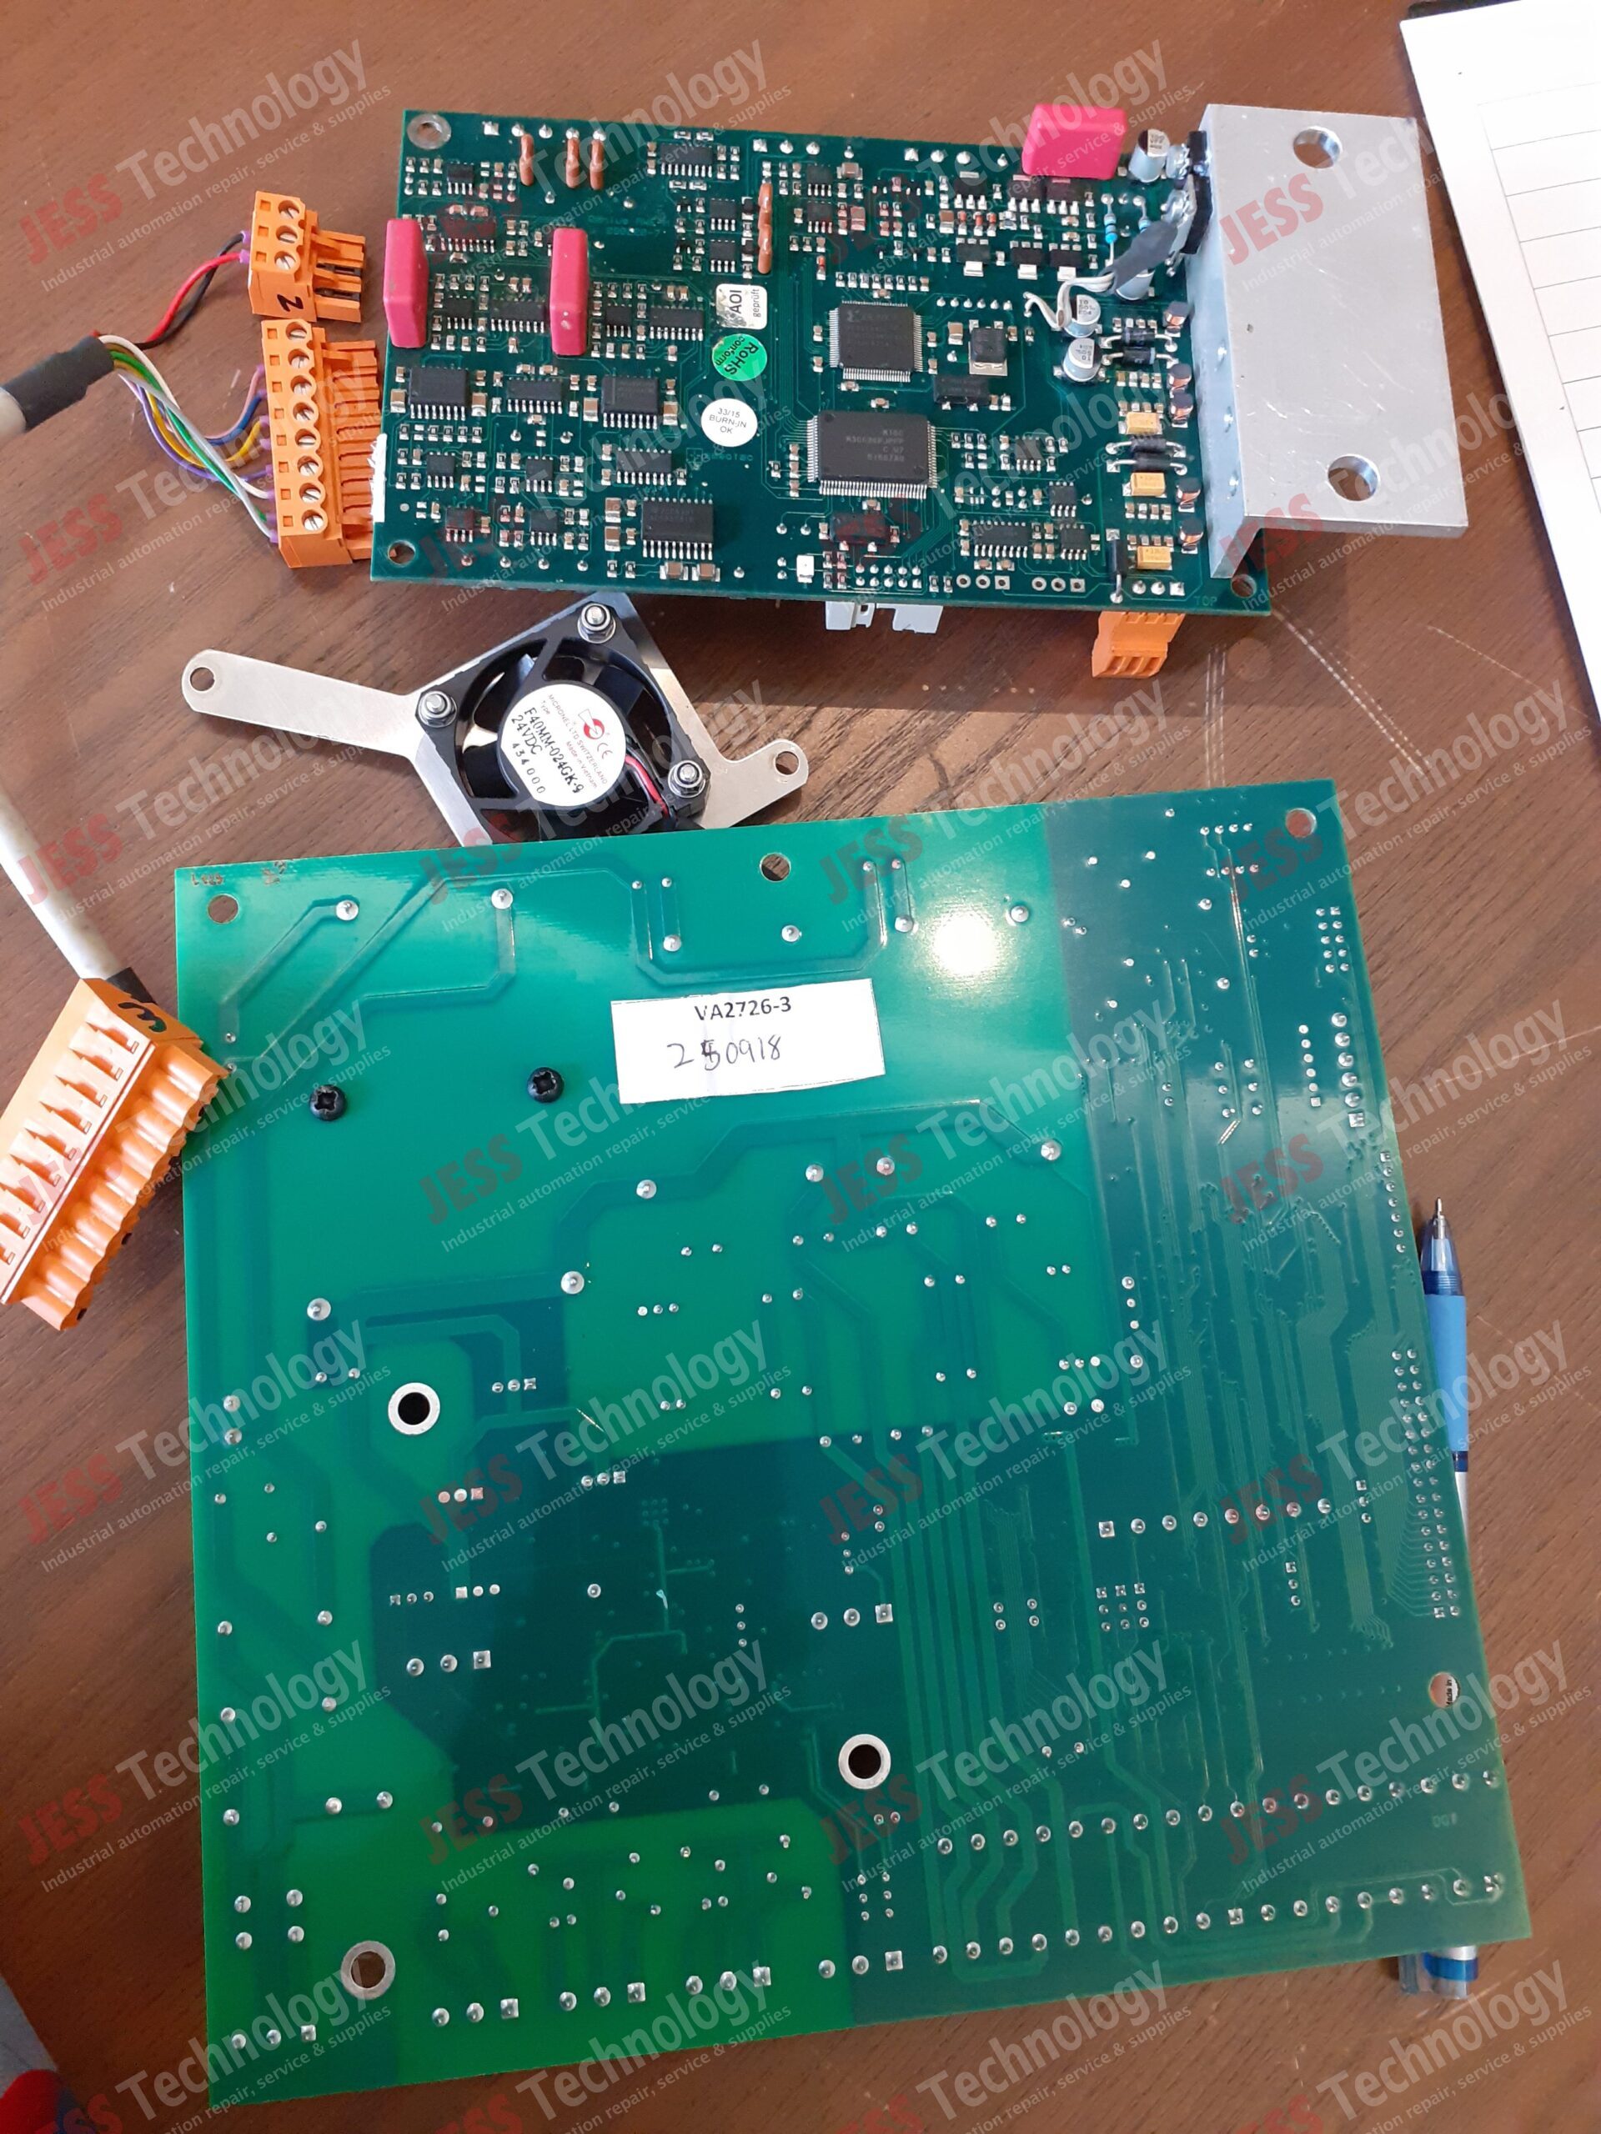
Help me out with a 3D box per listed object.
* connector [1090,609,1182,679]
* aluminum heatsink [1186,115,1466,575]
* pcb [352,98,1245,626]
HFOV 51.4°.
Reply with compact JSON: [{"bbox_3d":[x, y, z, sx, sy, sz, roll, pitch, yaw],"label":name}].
[{"bbox_3d":[0.063,-0.082,0.313,0.011,0.025,0.012,1,75,-5],"label":"connector"},{"bbox_3d":[0.094,-0.133,0.305,0.040,0.019,0.086,1,75,-4],"label":"aluminum heatsink"},{"bbox_3d":[0.005,-0.133,0.303,0.160,0.013,0.100,1,75,-4],"label":"pcb"}]

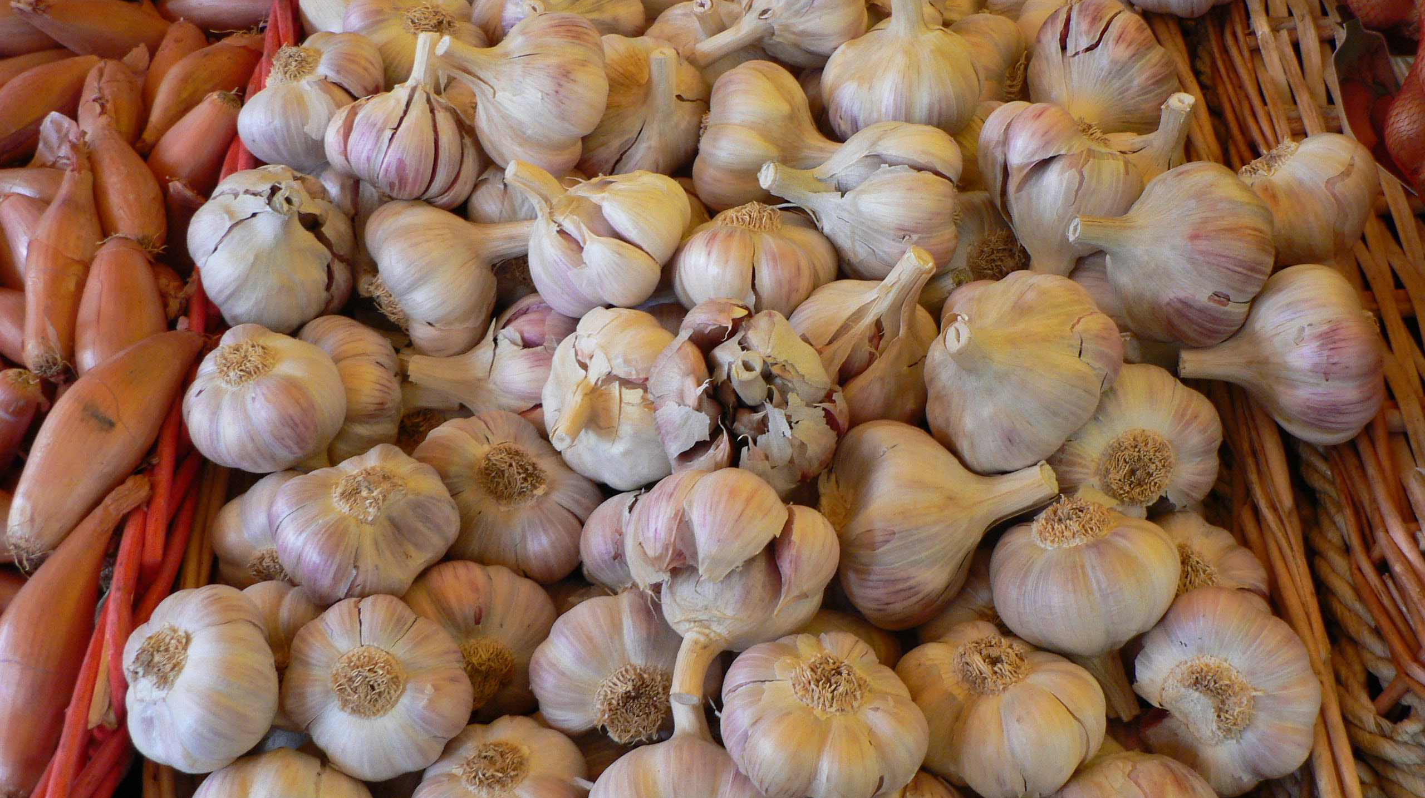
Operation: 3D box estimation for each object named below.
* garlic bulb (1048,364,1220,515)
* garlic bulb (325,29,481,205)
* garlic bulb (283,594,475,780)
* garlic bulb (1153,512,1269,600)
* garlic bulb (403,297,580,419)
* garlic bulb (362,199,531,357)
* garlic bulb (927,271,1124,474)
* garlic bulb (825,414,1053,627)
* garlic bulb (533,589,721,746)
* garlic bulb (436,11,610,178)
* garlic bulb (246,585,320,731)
[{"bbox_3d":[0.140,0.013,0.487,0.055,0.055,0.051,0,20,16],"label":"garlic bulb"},{"bbox_3d":[-0.110,-0.103,0.539,0.057,0.065,0.057,10,35,-13],"label":"garlic bulb"},{"bbox_3d":[-0.110,0.096,0.491,0.060,0.061,0.060,2,75,-9],"label":"garlic bulb"},{"bbox_3d":[0.171,0.065,0.530,0.055,0.055,0.055,0,81,18],"label":"garlic bulb"},{"bbox_3d":[-0.079,-0.013,0.570,0.075,0.057,0.057,-7,90,-6],"label":"garlic bulb"},{"bbox_3d":[-0.100,-0.048,0.572,0.069,0.058,0.058,-26,90,-12],"label":"garlic bulb"},{"bbox_3d":[0.095,-0.011,0.471,0.065,0.069,0.065,-10,71,32],"label":"garlic bulb"},{"bbox_3d":[0.073,0.037,0.477,0.076,0.066,0.066,-17,90,11],"label":"garlic bulb"},{"bbox_3d":[-0.032,0.088,0.508,0.061,0.061,0.061,-6,24,-6],"label":"garlic bulb"},{"bbox_3d":[-0.078,-0.128,0.599,0.066,0.078,0.066,24,90,58],"label":"garlic bulb"},{"bbox_3d":[-0.153,0.090,0.525,0.054,0.054,0.050,-2,21,-2],"label":"garlic bulb"}]

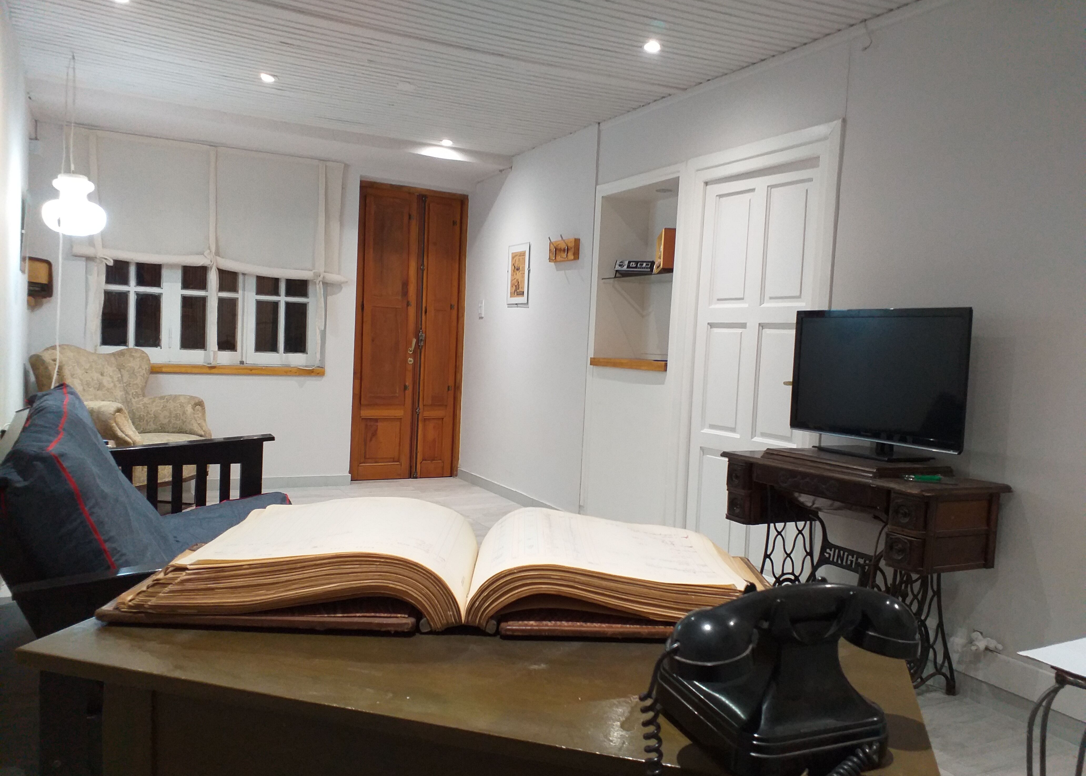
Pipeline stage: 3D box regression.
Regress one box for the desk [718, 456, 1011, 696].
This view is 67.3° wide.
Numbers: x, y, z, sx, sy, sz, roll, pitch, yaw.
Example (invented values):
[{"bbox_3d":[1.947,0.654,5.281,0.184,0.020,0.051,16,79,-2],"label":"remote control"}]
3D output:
[{"bbox_3d":[1.089,0.644,2.884,0.460,0.778,0.891,1,4,-29],"label":"desk"}]

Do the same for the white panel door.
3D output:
[{"bbox_3d":[0.975,-0.007,3.822,0.045,1.944,0.681,0,4,-35],"label":"white panel door"}]

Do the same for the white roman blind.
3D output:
[{"bbox_3d":[-2.206,-0.956,5.562,1.736,1.386,0.090,1,4,-26],"label":"white roman blind"}]

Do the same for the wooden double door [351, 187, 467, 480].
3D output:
[{"bbox_3d":[-1.045,-0.420,6.410,0.866,2.277,0.070,1,4,-26],"label":"wooden double door"}]

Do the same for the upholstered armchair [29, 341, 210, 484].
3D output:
[{"bbox_3d":[-2.490,0.249,4.810,0.760,1.000,0.720,4,4,25],"label":"upholstered armchair"}]

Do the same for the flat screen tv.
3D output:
[{"bbox_3d":[1.183,-0.020,2.956,0.210,0.528,0.753,1,4,-29],"label":"flat screen tv"}]

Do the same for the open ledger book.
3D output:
[{"bbox_3d":[-0.100,0.250,1.173,0.900,0.097,0.315,3,3,-4],"label":"open ledger book"}]

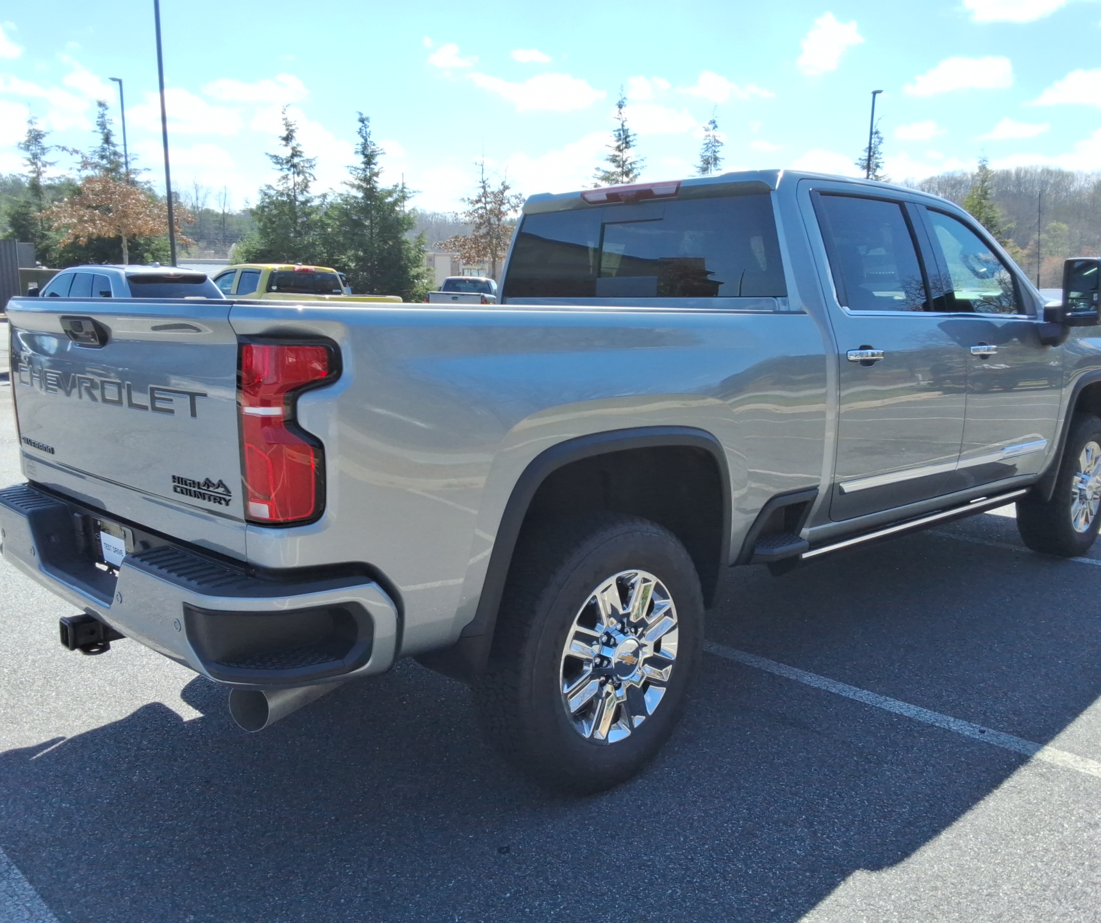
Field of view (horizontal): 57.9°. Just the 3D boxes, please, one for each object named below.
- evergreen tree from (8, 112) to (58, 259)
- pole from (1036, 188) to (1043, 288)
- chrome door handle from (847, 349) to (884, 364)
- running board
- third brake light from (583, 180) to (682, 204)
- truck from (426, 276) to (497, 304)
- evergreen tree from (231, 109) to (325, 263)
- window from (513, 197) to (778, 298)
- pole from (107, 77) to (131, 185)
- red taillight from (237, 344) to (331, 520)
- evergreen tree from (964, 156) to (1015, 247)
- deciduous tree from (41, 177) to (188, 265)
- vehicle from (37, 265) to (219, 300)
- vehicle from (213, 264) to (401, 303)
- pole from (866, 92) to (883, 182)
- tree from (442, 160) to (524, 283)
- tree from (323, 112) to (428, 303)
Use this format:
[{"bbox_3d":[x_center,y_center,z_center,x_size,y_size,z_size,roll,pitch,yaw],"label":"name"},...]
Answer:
[{"bbox_3d":[-19.249,-9.176,37.403,2.500,7.354,2.500,-5,11,-26],"label":"evergreen tree"},{"bbox_3d":[38.263,-16.332,77.450,0.500,9.500,0.300,10,14,43],"label":"pole"},{"bbox_3d":[1.169,-0.392,3.681,0.260,0.046,0.050,-8,12,-44],"label":"chrome door handle"},{"bbox_3d":[1.601,0.259,4.345,2.070,0.080,0.160,-7,12,-44],"label":"running board"},{"bbox_3d":[0.351,-1.142,4.242,0.085,0.078,0.520,-9,14,-43],"label":"third brake light"},{"bbox_3d":[-2.781,-5.473,34.901,1.960,1.860,5.700,1,10,5],"label":"truck"},{"bbox_3d":[-10.742,-10.198,41.514,4.200,8.750,4.200,-9,14,-44],"label":"evergreen tree"},{"bbox_3d":[0.341,-0.884,4.197,0.070,0.390,1.570,1,6,-45],"label":"window"},{"bbox_3d":[-15.277,-9.386,35.858,0.650,8.387,0.220,-4,11,-25],"label":"pole"},{"bbox_3d":[-0.589,-0.056,2.235,0.170,0.435,0.200,-9,14,-43],"label":"red taillight"},{"bbox_3d":[19.972,-10.077,45.871,3.300,7.765,3.300,5,11,23],"label":"evergreen tree"},{"bbox_3d":[-11.638,-5.619,27.080,3.850,4.176,3.850,-4,11,-23],"label":"deciduous tree"},{"bbox_3d":[-7.154,-2.277,16.427,4.900,1.790,1.950,10,14,43],"label":"vehicle"},{"bbox_3d":[-4.989,-2.693,18.401,1.900,1.820,5.450,-10,14,-44],"label":"vehicle"},{"bbox_3d":[12.633,-9.840,39.335,0.600,9.250,0.300,10,14,43],"label":"pole"},{"bbox_3d":[-2.609,-8.480,39.027,3.500,6.286,3.500,0,10,-4],"label":"tree"},{"bbox_3d":[-6.766,-8.977,36.887,4.000,7.458,4.000,-1,10,-10],"label":"tree"}]

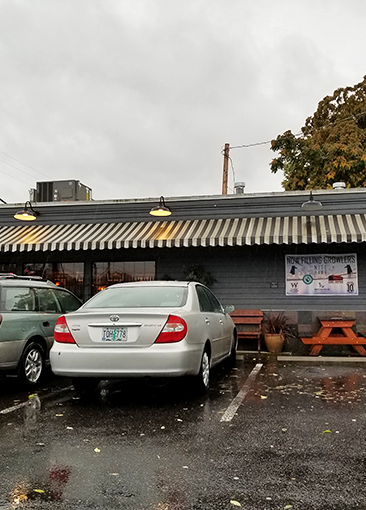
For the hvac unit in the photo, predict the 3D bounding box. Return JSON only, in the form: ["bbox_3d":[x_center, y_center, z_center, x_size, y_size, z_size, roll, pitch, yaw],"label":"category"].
[{"bbox_3d":[-3.846,-1.738,16.625,1.328,1.000,1.288,-1,-6,13],"label":"hvac unit"}]

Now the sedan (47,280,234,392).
[{"bbox_3d":[-0.206,1.169,7.979,1.820,1.490,4.800,-1,-6,13],"label":"sedan"}]

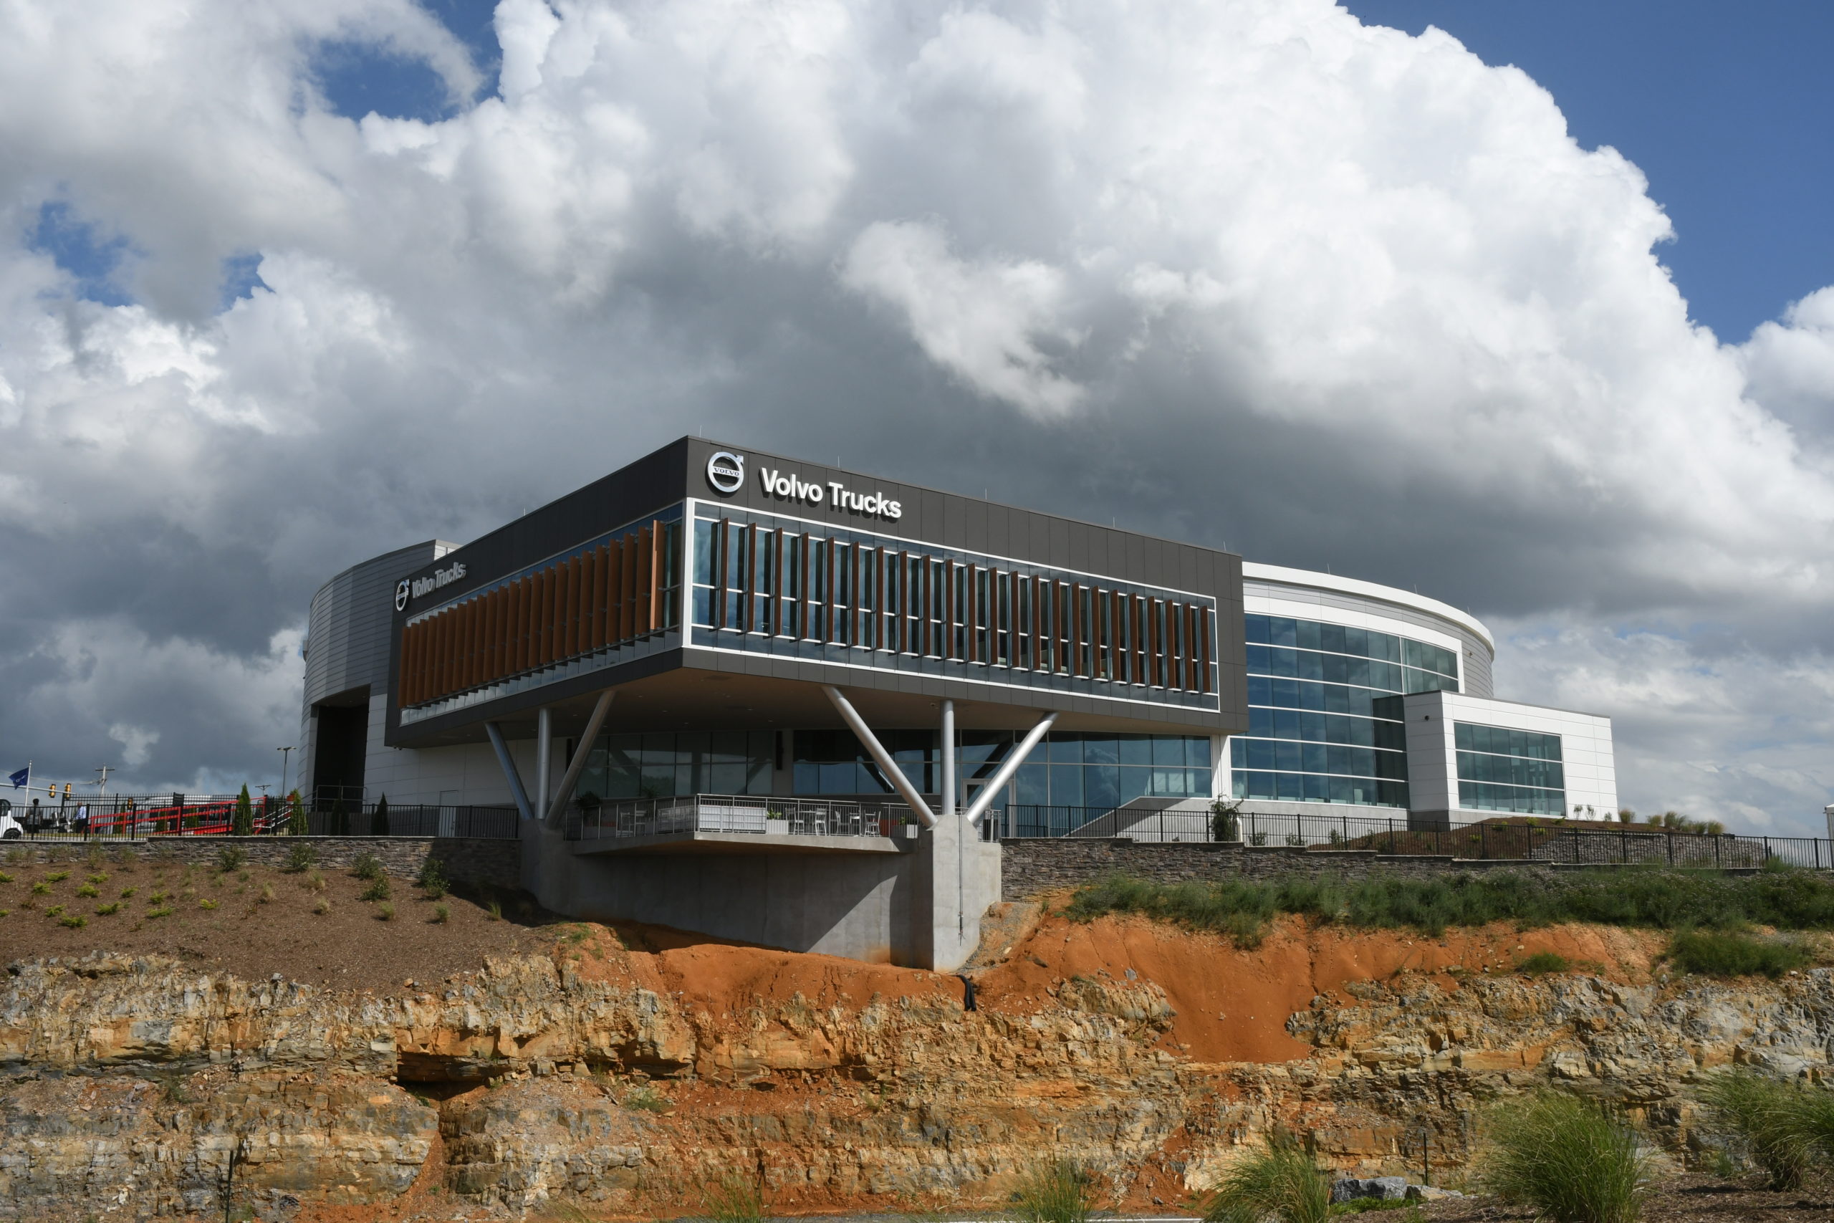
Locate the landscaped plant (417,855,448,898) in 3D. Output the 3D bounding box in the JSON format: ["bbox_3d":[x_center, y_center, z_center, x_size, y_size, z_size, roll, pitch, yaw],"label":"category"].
[{"bbox_3d":[-16.320,8.936,51.500,1.000,1.350,1.000,0,-12,0],"label":"landscaped plant"}]

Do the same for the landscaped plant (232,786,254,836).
[{"bbox_3d":[-24.246,7.188,55.000,0.700,1.980,0.700,0,-12,0],"label":"landscaped plant"}]

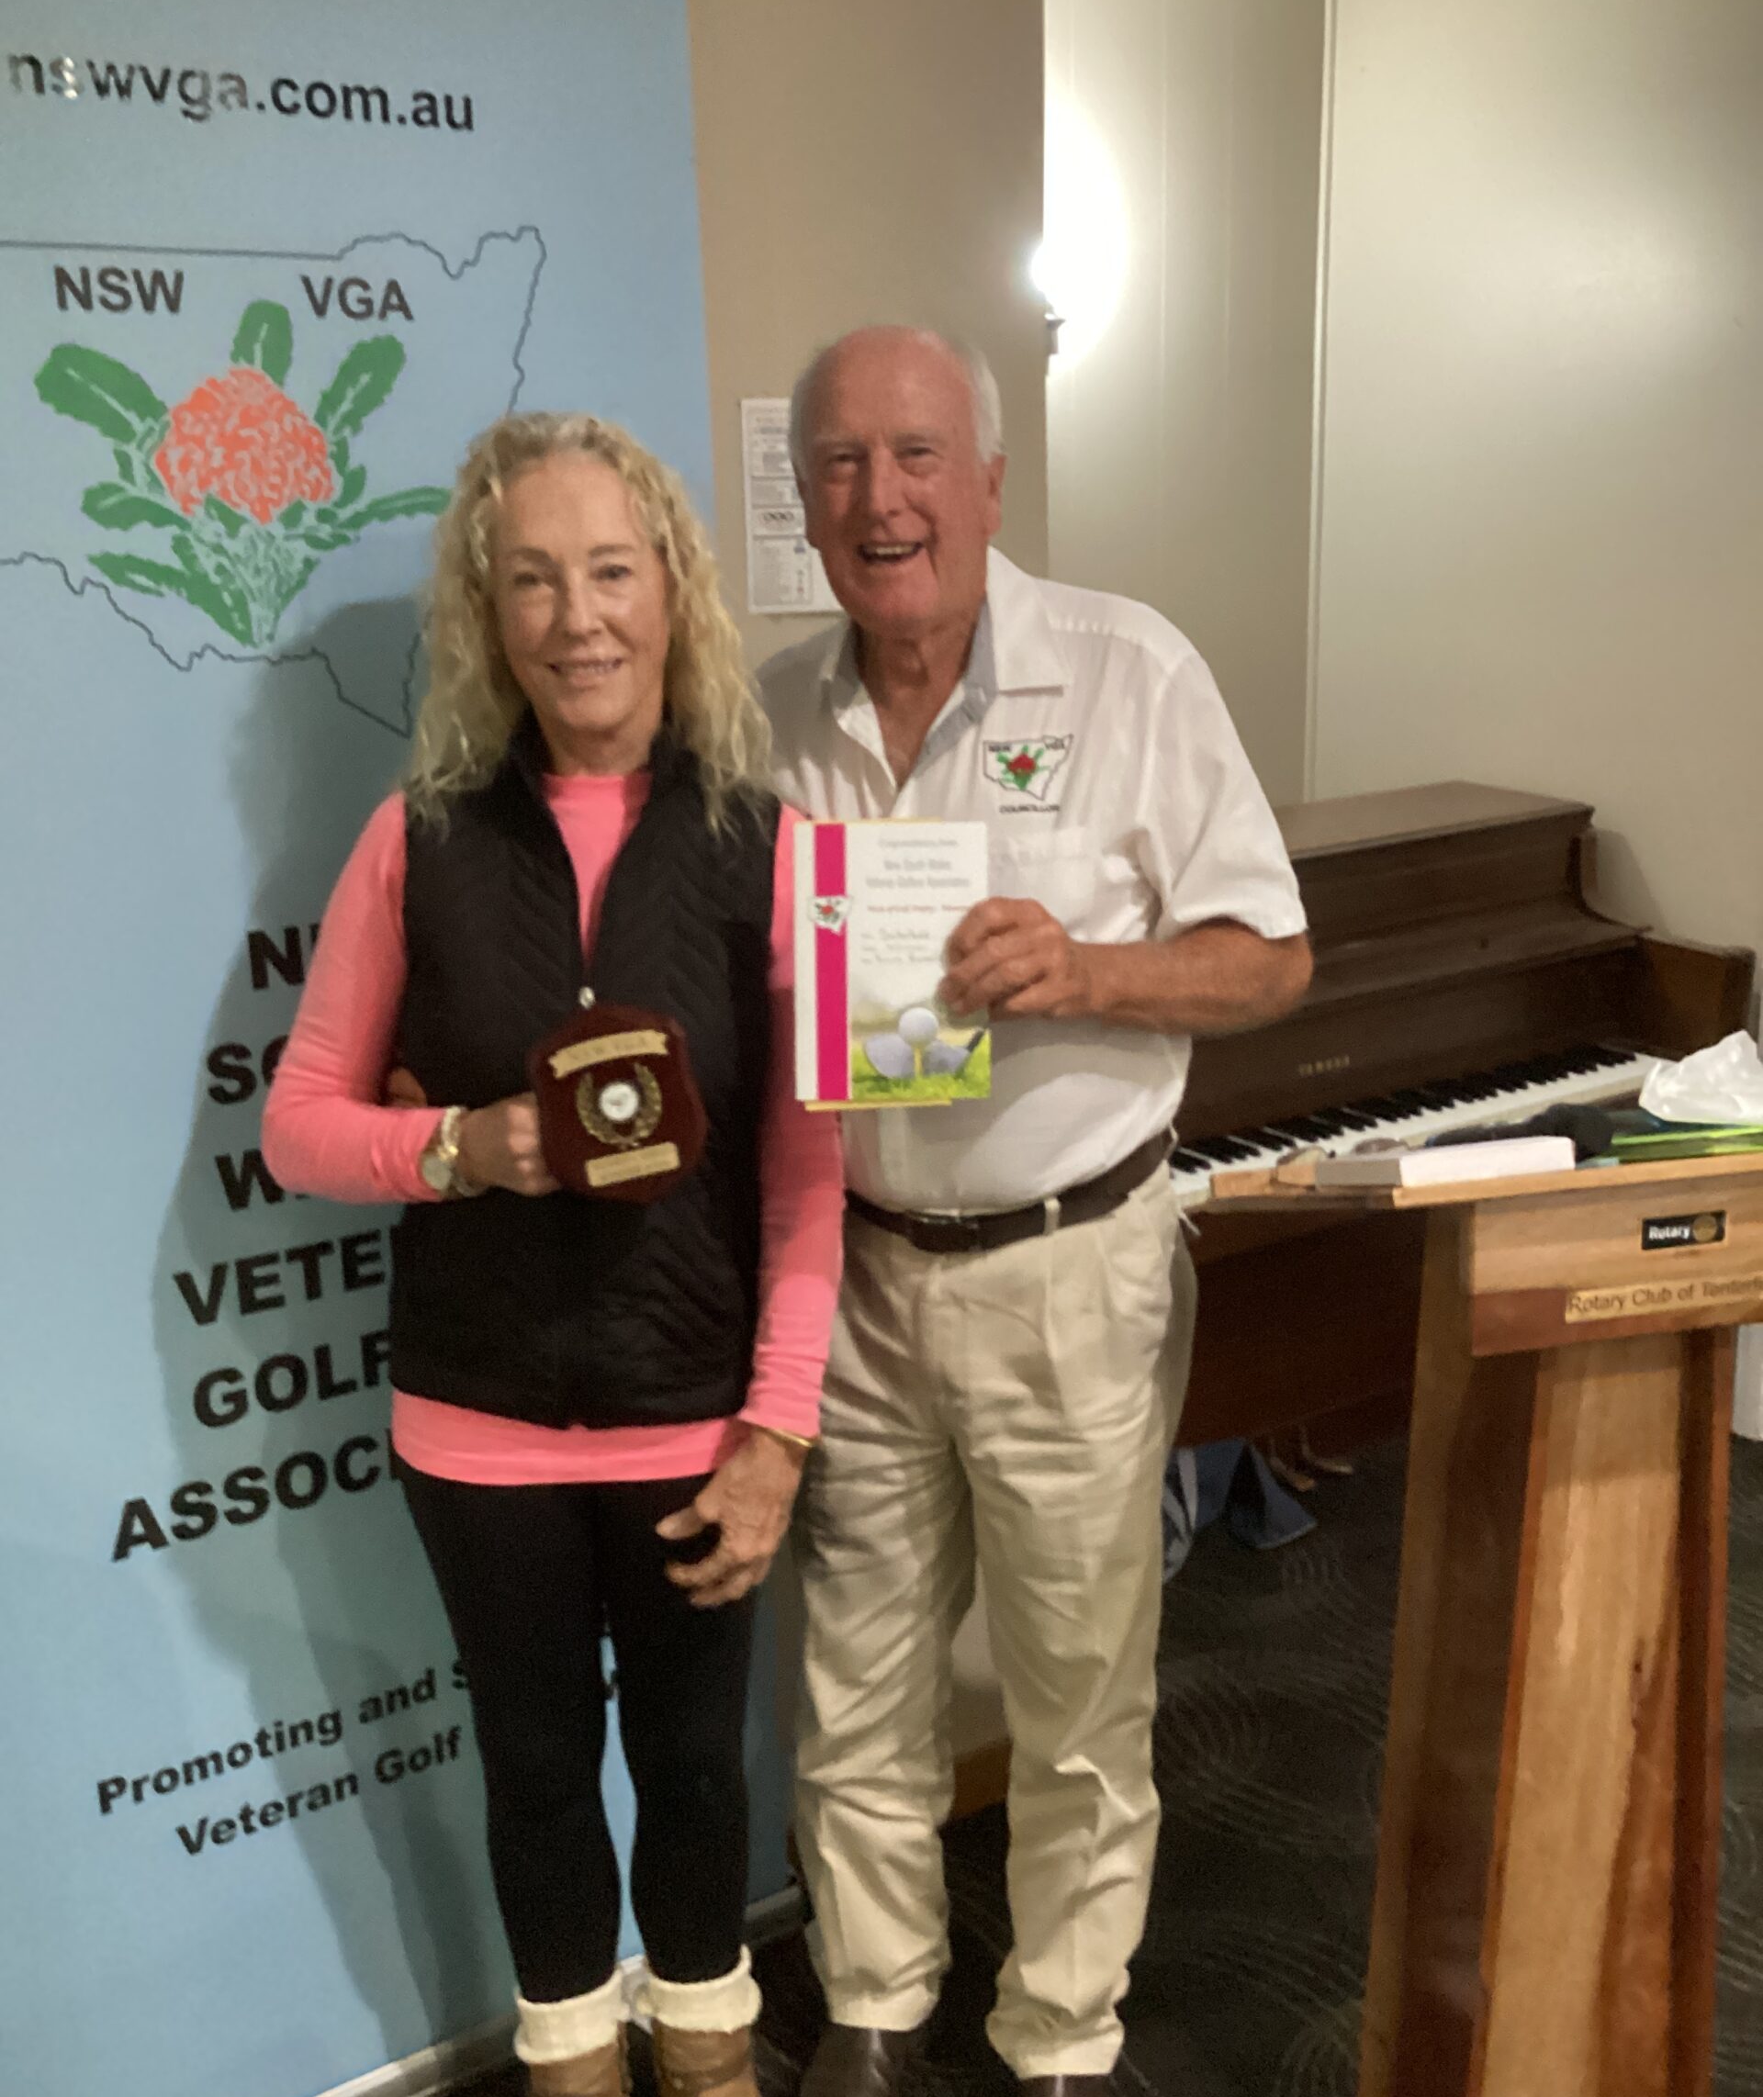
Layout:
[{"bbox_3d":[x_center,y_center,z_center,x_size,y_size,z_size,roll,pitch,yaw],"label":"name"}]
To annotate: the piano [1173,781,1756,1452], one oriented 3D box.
[{"bbox_3d":[0.653,0.232,3.487,1.483,1.114,0.658,-11,18,-30],"label":"piano"}]

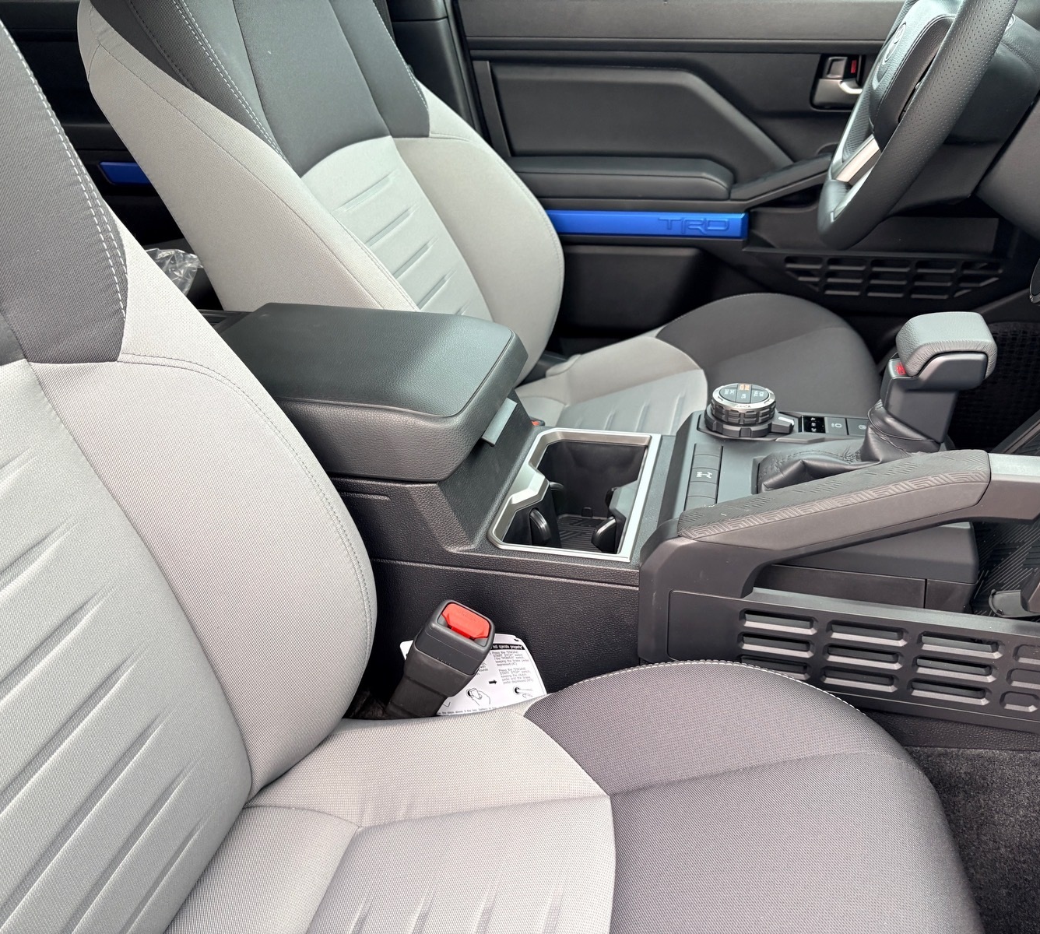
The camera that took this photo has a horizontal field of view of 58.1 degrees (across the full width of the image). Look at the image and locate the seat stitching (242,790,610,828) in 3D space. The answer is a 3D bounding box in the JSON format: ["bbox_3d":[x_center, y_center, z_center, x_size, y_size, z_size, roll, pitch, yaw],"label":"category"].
[{"bbox_3d":[-0.079,0.282,0.763,0.320,0.034,0.022,-6,31,12],"label":"seat stitching"}]

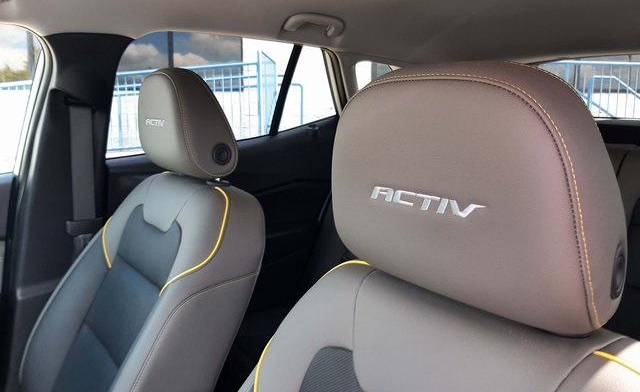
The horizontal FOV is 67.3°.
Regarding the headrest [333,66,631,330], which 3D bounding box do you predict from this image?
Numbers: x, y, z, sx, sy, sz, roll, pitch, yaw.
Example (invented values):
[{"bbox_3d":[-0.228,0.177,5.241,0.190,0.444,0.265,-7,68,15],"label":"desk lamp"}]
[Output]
[{"bbox_3d":[0.126,-0.009,0.424,0.143,0.200,0.277,-9,14,-34],"label":"headrest"}]

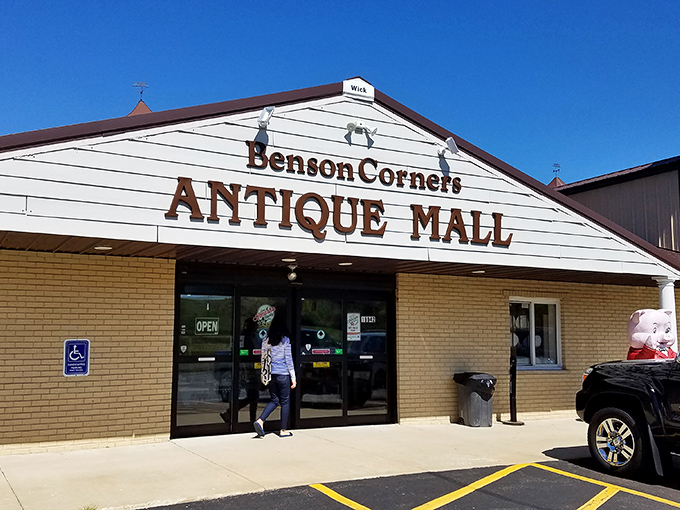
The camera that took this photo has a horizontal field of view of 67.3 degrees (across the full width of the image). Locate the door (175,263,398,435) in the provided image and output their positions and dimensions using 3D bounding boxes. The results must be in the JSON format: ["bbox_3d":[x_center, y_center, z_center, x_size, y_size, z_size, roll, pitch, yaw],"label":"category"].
[{"bbox_3d":[-0.674,1.333,7.411,3.355,2.335,0.150,4,-7,-22],"label":"door"}]

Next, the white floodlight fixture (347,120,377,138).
[{"bbox_3d":[0.249,-1.456,5.926,0.330,0.190,0.180,4,-7,-22],"label":"white floodlight fixture"}]

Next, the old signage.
[{"bbox_3d":[0.272,-0.630,5.902,4.300,1.010,0.070,4,-7,-22],"label":"old signage"}]

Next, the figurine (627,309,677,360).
[{"bbox_3d":[4.532,1.723,7.409,0.600,1.830,0.550,2,-7,-11],"label":"figurine"}]

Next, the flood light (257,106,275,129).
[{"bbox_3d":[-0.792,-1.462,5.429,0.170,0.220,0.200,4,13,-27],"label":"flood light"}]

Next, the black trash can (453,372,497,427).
[{"bbox_3d":[2.143,2.285,8.121,0.500,0.790,0.500,2,-7,-10],"label":"black trash can"}]

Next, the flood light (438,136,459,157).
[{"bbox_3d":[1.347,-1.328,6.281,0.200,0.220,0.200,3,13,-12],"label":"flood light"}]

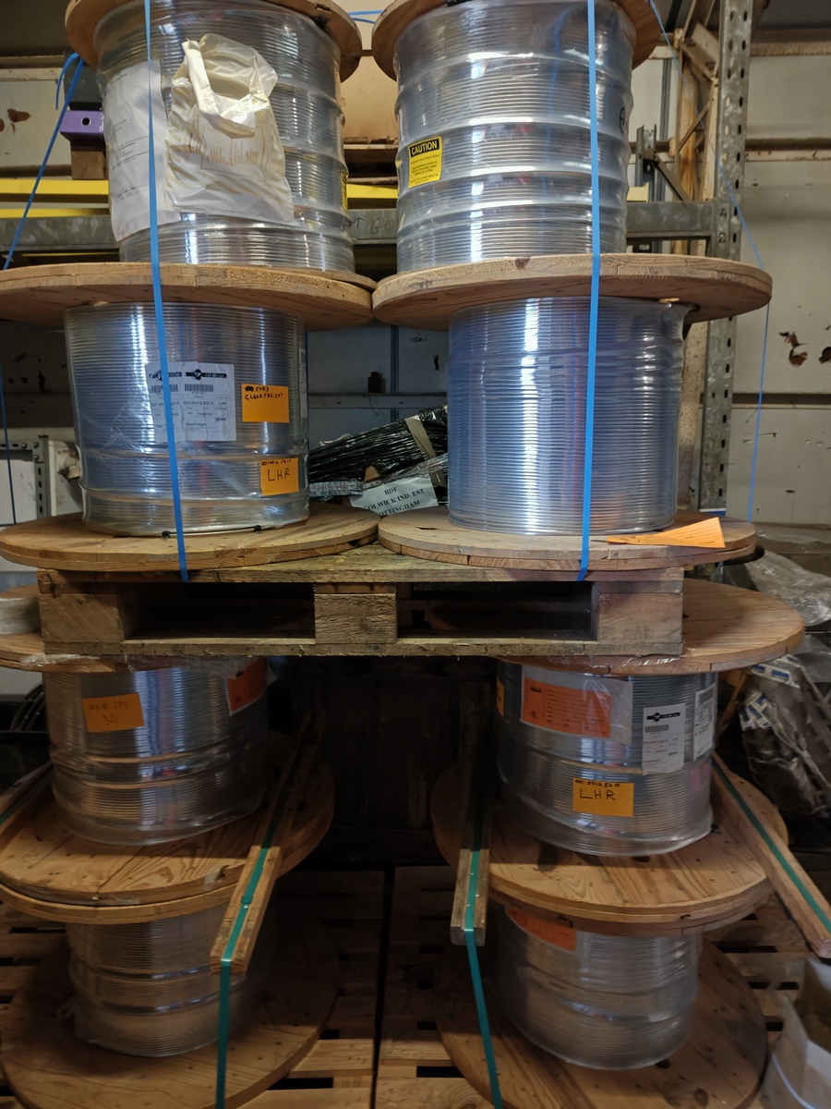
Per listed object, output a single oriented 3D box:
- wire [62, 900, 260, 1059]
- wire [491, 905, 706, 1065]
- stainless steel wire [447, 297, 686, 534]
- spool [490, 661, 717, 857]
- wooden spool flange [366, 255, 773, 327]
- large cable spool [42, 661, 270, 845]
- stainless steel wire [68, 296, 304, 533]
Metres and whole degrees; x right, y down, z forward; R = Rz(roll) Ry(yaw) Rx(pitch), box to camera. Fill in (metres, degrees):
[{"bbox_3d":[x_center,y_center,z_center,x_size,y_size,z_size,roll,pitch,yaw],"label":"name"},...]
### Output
[{"bbox_3d":[-0.640,0.913,1.941,0.506,0.471,0.506,-1,10,0],"label":"wire"},{"bbox_3d":[0.461,0.909,1.896,0.511,0.469,0.511,-1,10,0],"label":"wire"},{"bbox_3d":[0.333,-0.307,1.686,0.512,0.470,0.512,-1,10,0],"label":"stainless steel wire"},{"bbox_3d":[0.462,0.386,1.822,0.519,0.465,0.519,-1,10,0],"label":"spool"},{"bbox_3d":[0.320,-0.554,1.629,0.842,0.035,0.842,0,10,0],"label":"wooden spool flange"},{"bbox_3d":[-0.643,0.384,1.867,0.519,0.470,0.519,-1,10,0],"label":"large cable spool"},{"bbox_3d":[-0.511,-0.307,1.717,0.508,0.467,0.508,-1,10,0],"label":"stainless steel wire"}]

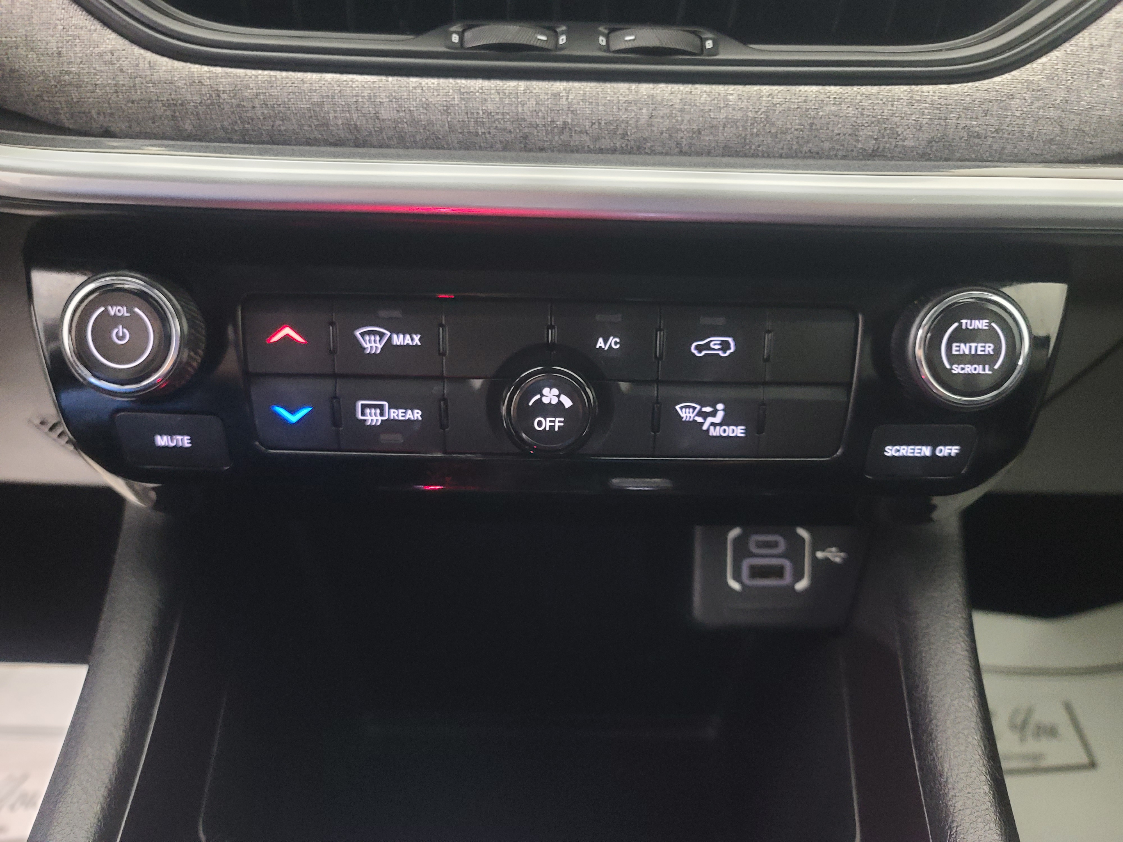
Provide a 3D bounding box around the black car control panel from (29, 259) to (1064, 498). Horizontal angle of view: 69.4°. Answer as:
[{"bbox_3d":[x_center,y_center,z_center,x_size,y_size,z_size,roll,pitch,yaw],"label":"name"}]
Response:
[{"bbox_3d":[-0.004,-0.013,0.236,0.280,0.065,0.045,1,17,0],"label":"black car control panel"}]

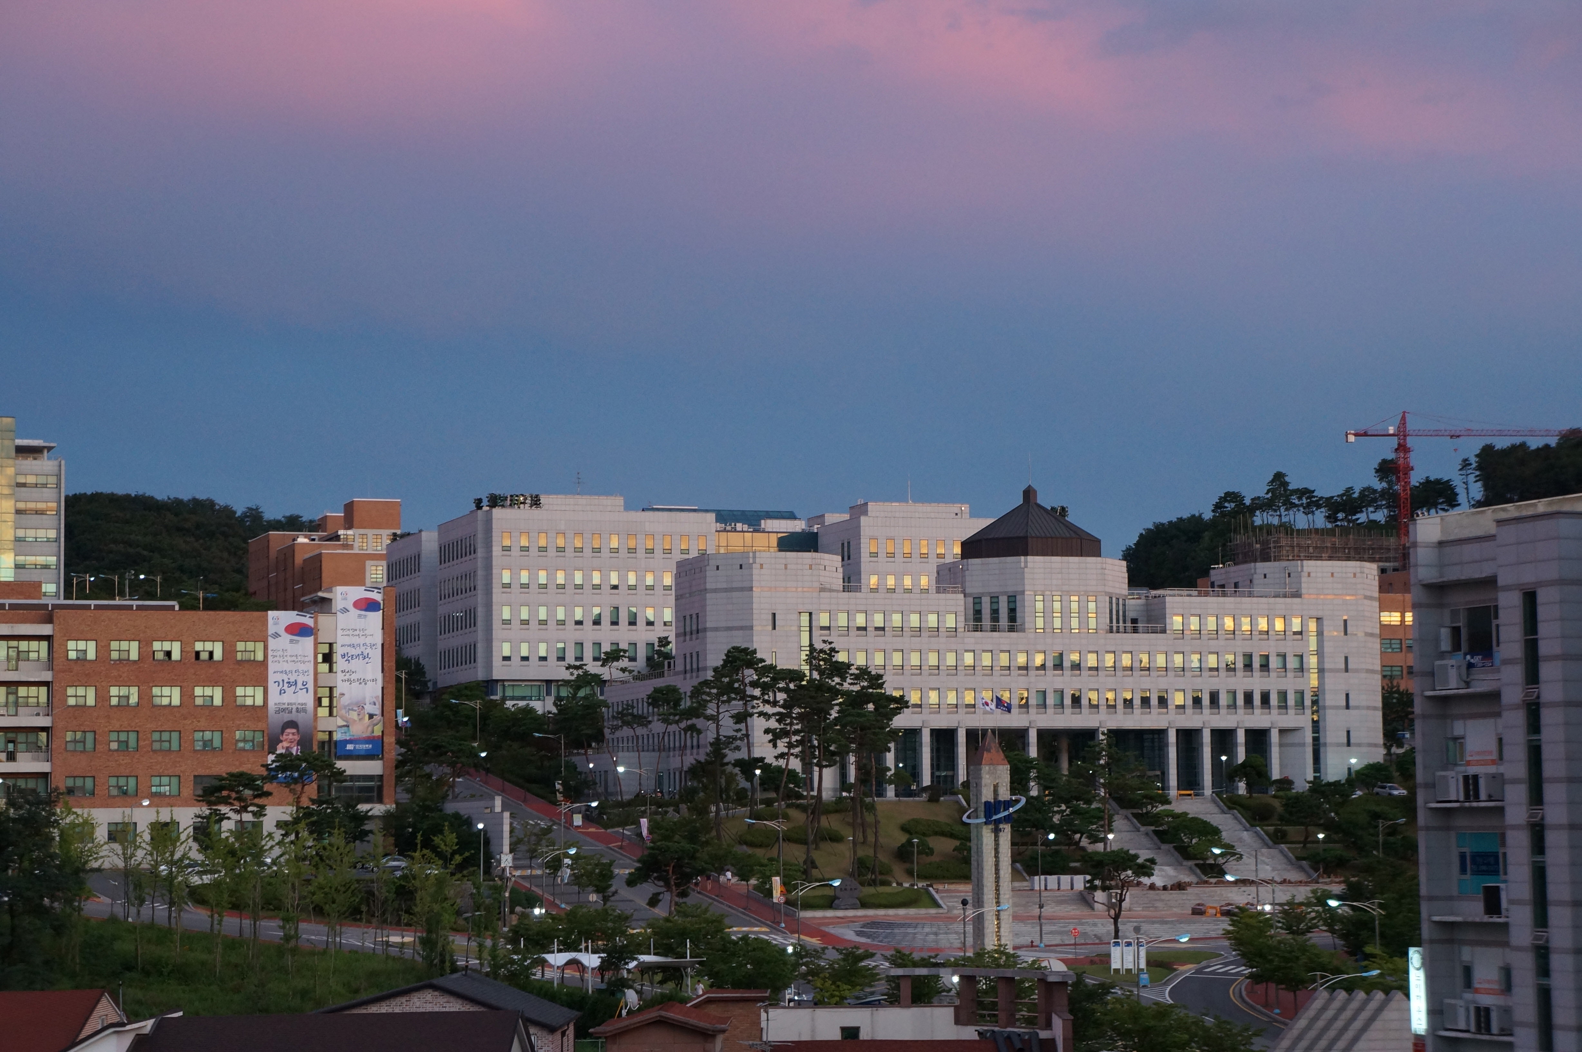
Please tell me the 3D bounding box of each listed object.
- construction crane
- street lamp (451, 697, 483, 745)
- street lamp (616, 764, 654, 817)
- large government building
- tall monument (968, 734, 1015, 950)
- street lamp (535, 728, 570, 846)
[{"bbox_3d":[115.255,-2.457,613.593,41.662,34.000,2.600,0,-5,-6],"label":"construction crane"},{"bbox_3d":[-35.611,23.456,395.076,3.500,8.600,0.400,1,-5,-17],"label":"street lamp"},{"bbox_3d":[-14.322,26.374,328.544,3.500,8.600,0.400,1,-5,-17],"label":"street lamp"},{"bbox_3d":[22.249,14.103,411.130,78.554,34.273,50.000,1,-5,-17],"label":"large government building"},{"bbox_3d":[14.558,23.235,260.956,2.300,16.800,2.300,1,-5,-20],"label":"tall monument"},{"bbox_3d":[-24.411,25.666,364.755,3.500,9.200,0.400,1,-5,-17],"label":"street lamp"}]

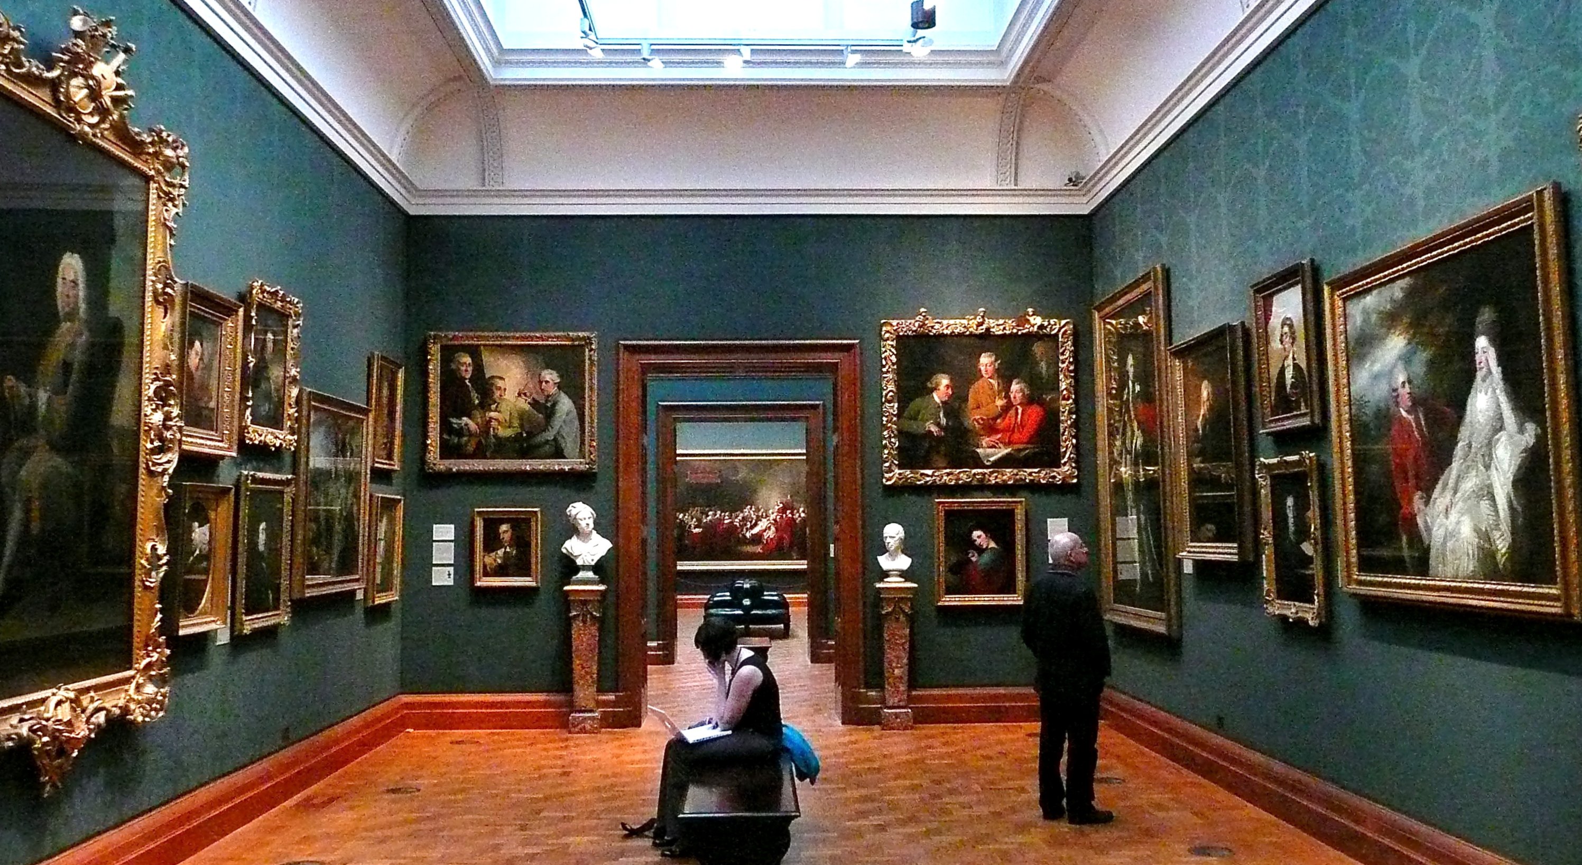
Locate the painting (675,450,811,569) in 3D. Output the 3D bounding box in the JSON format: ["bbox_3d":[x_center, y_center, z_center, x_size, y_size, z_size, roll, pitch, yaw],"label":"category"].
[{"bbox_3d":[-1.094,1.750,28.490,3.350,2.618,0.120,0,-4,-2],"label":"painting"}]

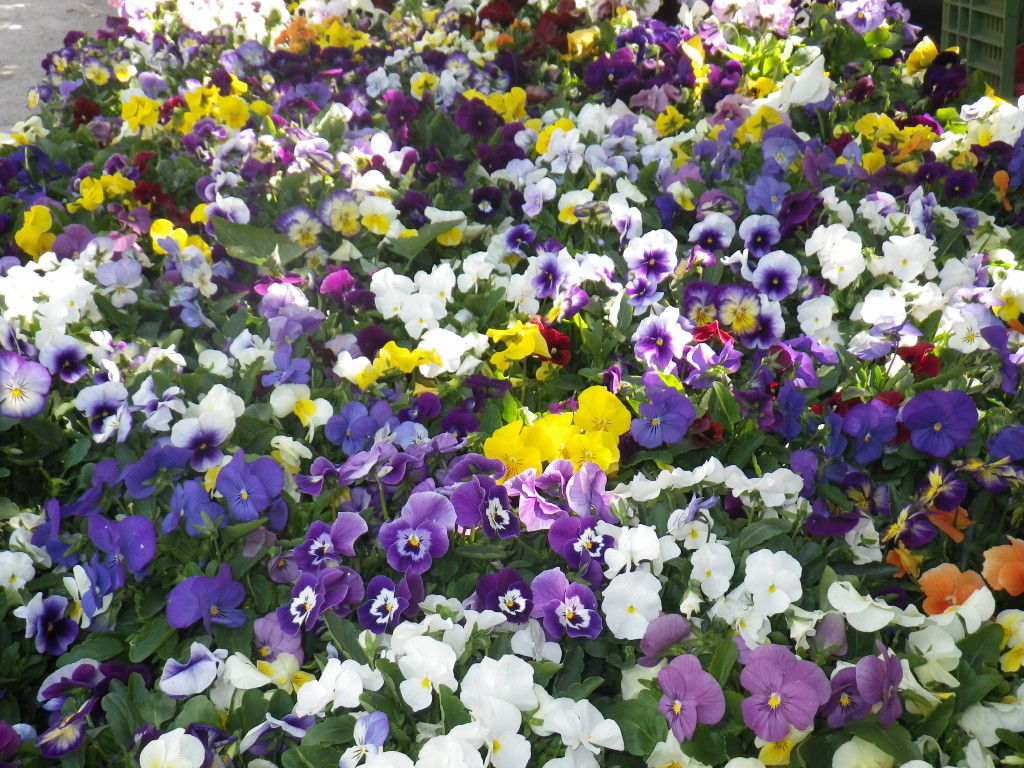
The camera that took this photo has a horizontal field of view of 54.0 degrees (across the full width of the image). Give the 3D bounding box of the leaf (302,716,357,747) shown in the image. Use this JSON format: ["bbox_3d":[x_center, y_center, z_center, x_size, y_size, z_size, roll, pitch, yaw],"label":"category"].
[{"bbox_3d":[-0.111,0.210,0.610,0.042,0.010,0.026,-6,35,8],"label":"leaf"}]

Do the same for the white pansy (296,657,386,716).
[{"bbox_3d":[-0.105,0.184,0.611,0.051,0.037,0.030,0,-3,0],"label":"white pansy"}]

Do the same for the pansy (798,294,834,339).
[{"bbox_3d":[0.310,-0.069,1.029,0.038,0.044,0.020,1,4,17],"label":"pansy"}]

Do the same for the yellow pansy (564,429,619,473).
[{"bbox_3d":[0.071,0.061,0.895,0.047,0.046,0.022,-1,-8,4],"label":"yellow pansy"}]

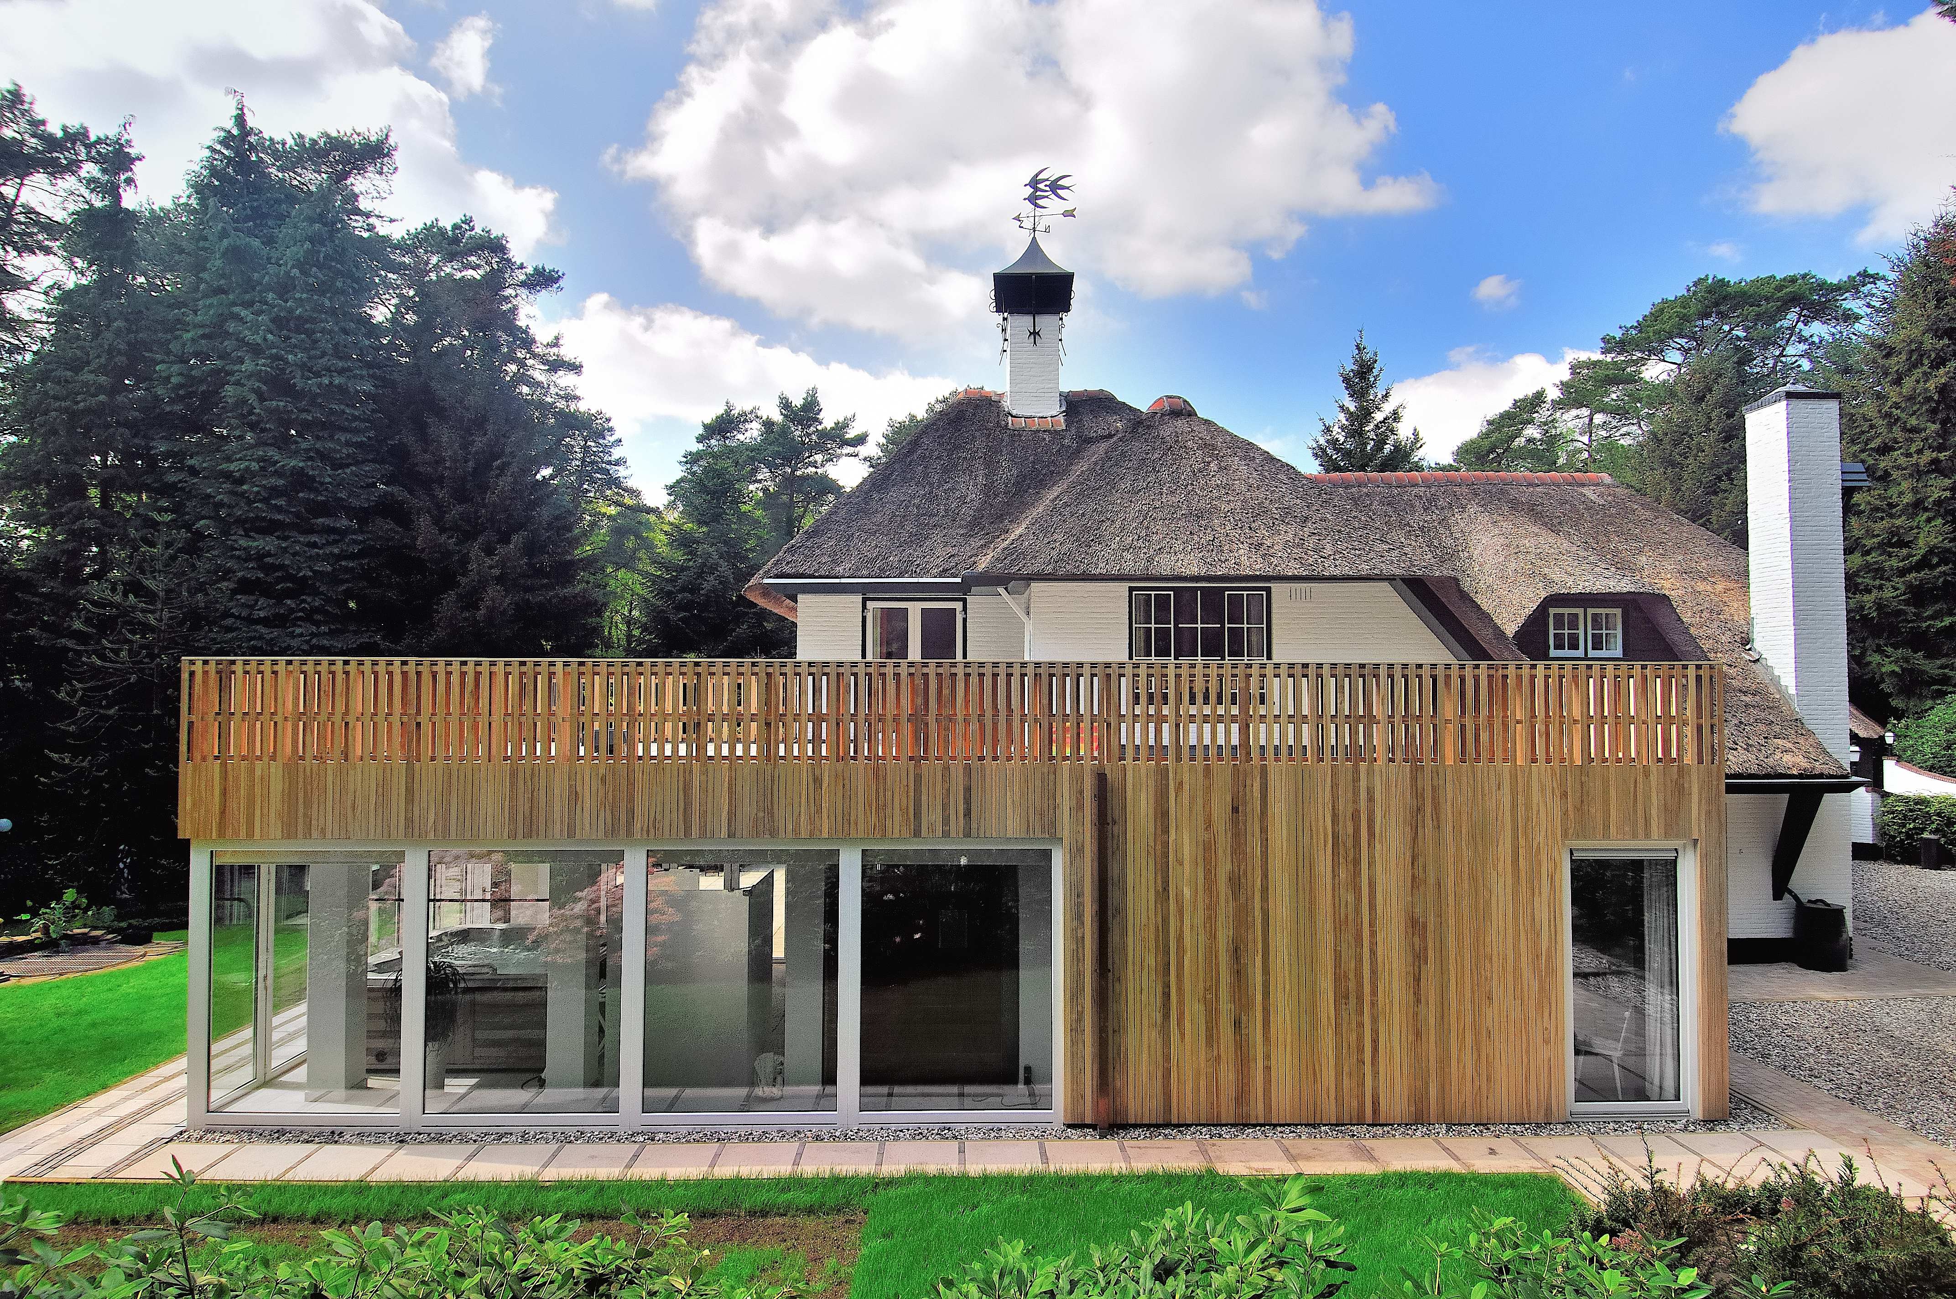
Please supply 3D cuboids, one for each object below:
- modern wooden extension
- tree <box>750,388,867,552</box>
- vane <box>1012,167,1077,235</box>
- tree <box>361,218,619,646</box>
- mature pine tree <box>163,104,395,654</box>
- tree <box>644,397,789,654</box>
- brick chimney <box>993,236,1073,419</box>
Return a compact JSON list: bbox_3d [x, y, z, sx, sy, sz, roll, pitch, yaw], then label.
[{"bbox_3d":[-0.174,2.152,10.938,13.284,3.979,5.100,0,-2,-1],"label":"modern wooden extension"},{"bbox_3d":[-5.545,-1.911,31.975,3.836,13.462,3.836,0,-2,-1],"label":"tree"},{"bbox_3d":[1.085,-7.307,15.940,1.027,1.140,0.450,0,-2,7],"label":"vane"},{"bbox_3d":[-11.286,-2.859,22.884,6.081,14.728,6.081,0,-2,-1],"label":"tree"},{"bbox_3d":[-15.171,-3.821,21.337,4.947,16.530,4.947,0,-2,-1],"label":"mature pine tree"},{"bbox_3d":[-7.751,-1.299,28.909,4.228,12.025,4.228,0,-2,-1],"label":"tree"},{"bbox_3d":[0.864,-5.043,15.810,1.270,3.021,1.200,0,-2,-1],"label":"brick chimney"}]

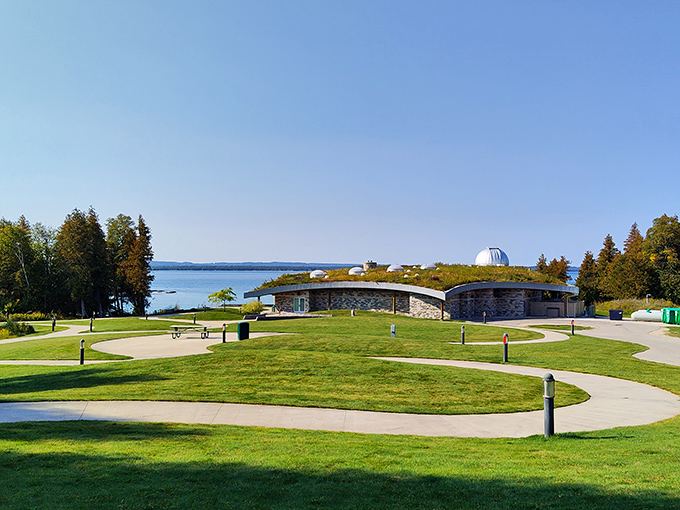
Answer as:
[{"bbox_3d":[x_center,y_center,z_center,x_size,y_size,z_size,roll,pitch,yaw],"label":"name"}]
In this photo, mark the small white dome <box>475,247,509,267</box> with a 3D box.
[{"bbox_3d":[22.565,0.510,79.000,5.000,3.300,5.000,0,-2,12],"label":"small white dome"}]

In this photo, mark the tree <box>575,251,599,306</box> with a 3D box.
[{"bbox_3d":[31.667,3.141,68.000,3.300,7.440,3.300,0,-2,0],"label":"tree"}]

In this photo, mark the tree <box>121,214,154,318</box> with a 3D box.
[{"bbox_3d":[-29.779,1.507,78.000,5.000,14.930,5.000,0,-2,0],"label":"tree"}]

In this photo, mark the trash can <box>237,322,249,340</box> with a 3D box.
[{"bbox_3d":[-5.683,4.506,31.300,0.560,1.060,0.560,1,-2,-24],"label":"trash can"}]

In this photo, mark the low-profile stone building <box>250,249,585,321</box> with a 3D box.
[{"bbox_3d":[7.600,4.386,69.000,42.000,6.400,26.000,0,-2,10],"label":"low-profile stone building"}]

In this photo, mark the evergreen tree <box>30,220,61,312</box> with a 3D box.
[{"bbox_3d":[-41.643,2.050,75.000,4.600,13.570,4.600,0,-2,0],"label":"evergreen tree"}]

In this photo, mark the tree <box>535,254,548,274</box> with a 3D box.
[{"bbox_3d":[31.991,4.038,84.000,2.700,8.240,2.700,0,-2,0],"label":"tree"}]

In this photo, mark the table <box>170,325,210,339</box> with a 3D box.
[{"bbox_3d":[-9.257,4.762,32.800,2.400,0.770,1.550,0,-2,-2],"label":"table"}]

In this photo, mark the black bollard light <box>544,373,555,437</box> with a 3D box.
[{"bbox_3d":[3.535,2.538,8.950,0.190,1.070,0.190,0,-2,0],"label":"black bollard light"}]

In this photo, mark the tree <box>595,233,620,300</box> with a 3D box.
[{"bbox_3d":[35.502,1.980,70.000,3.700,9.370,3.700,0,-2,0],"label":"tree"}]

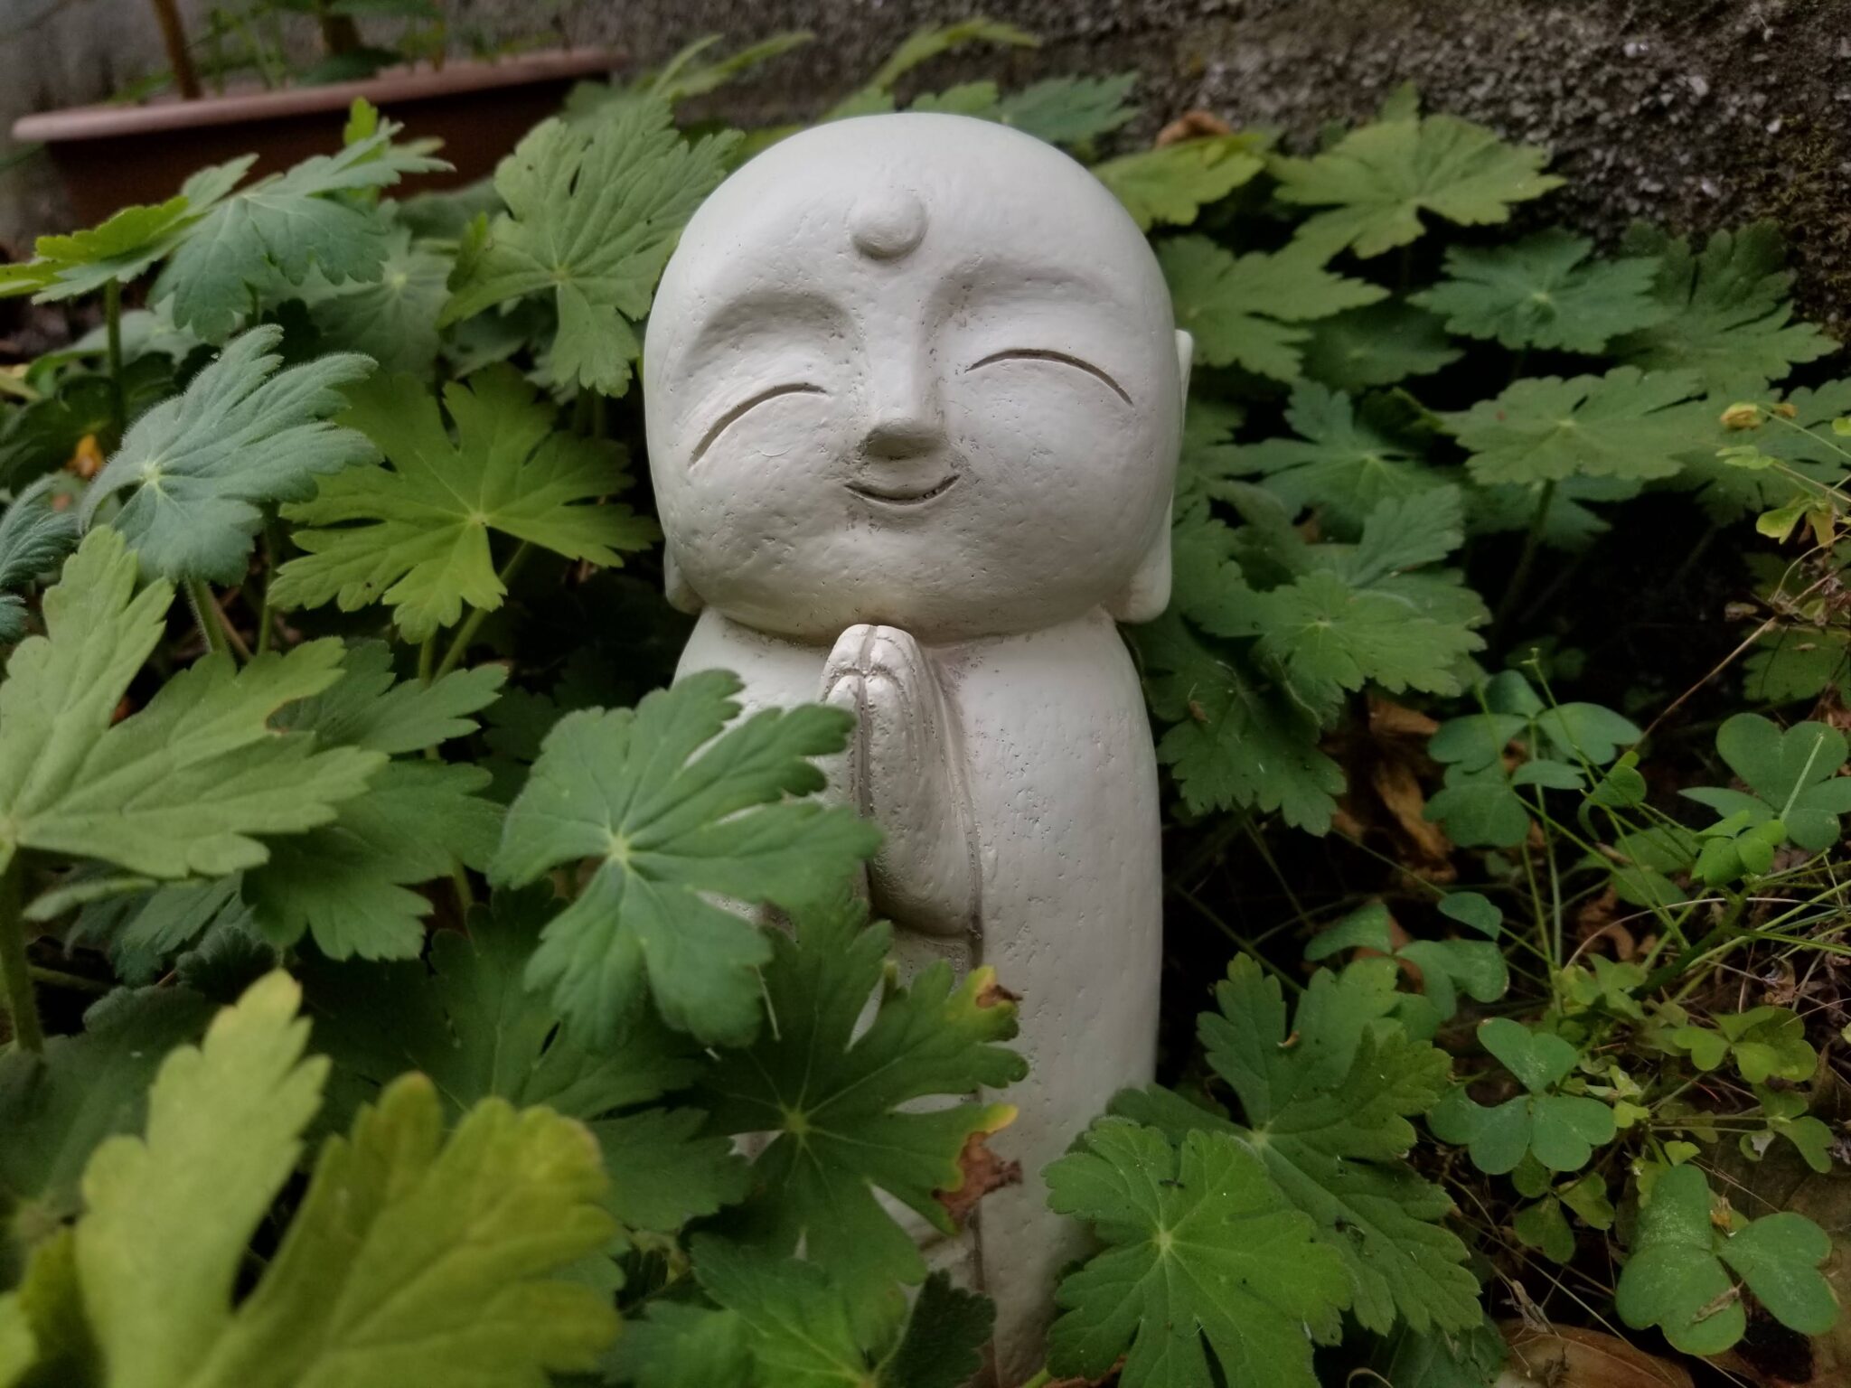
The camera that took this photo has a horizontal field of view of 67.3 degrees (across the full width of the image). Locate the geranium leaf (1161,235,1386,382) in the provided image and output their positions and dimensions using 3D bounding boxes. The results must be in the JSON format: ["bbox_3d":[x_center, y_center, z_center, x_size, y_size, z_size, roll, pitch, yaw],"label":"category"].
[{"bbox_3d":[0.097,-0.113,0.410,0.076,0.018,0.068,-1,41,-1],"label":"geranium leaf"}]

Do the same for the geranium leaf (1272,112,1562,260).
[{"bbox_3d":[0.140,-0.147,0.400,0.078,0.016,0.080,-3,40,1],"label":"geranium leaf"}]

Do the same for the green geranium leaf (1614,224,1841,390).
[{"bbox_3d":[0.226,-0.112,0.400,0.061,0.016,0.067,11,51,21],"label":"green geranium leaf"}]

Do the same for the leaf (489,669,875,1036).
[{"bbox_3d":[-0.047,0.032,0.270,0.075,0.018,0.076,-11,66,-8],"label":"leaf"}]

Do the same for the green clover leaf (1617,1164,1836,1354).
[{"bbox_3d":[0.161,0.113,0.280,0.039,0.009,0.036,21,42,26],"label":"green clover leaf"}]

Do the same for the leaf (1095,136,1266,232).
[{"bbox_3d":[0.068,-0.154,0.420,0.063,0.018,0.061,7,44,3],"label":"leaf"}]

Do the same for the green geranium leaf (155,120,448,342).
[{"bbox_3d":[-0.164,-0.124,0.370,0.072,0.028,0.068,-22,45,-14],"label":"green geranium leaf"}]

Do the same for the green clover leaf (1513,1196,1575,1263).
[{"bbox_3d":[0.136,0.117,0.305,0.013,0.004,0.013,9,53,14],"label":"green clover leaf"}]

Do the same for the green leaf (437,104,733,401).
[{"bbox_3d":[-0.090,-0.122,0.375,0.083,0.022,0.082,20,61,8],"label":"green leaf"}]

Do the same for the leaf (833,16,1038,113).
[{"bbox_3d":[0.002,-0.200,0.450,0.064,0.026,0.056,9,21,6],"label":"leaf"}]

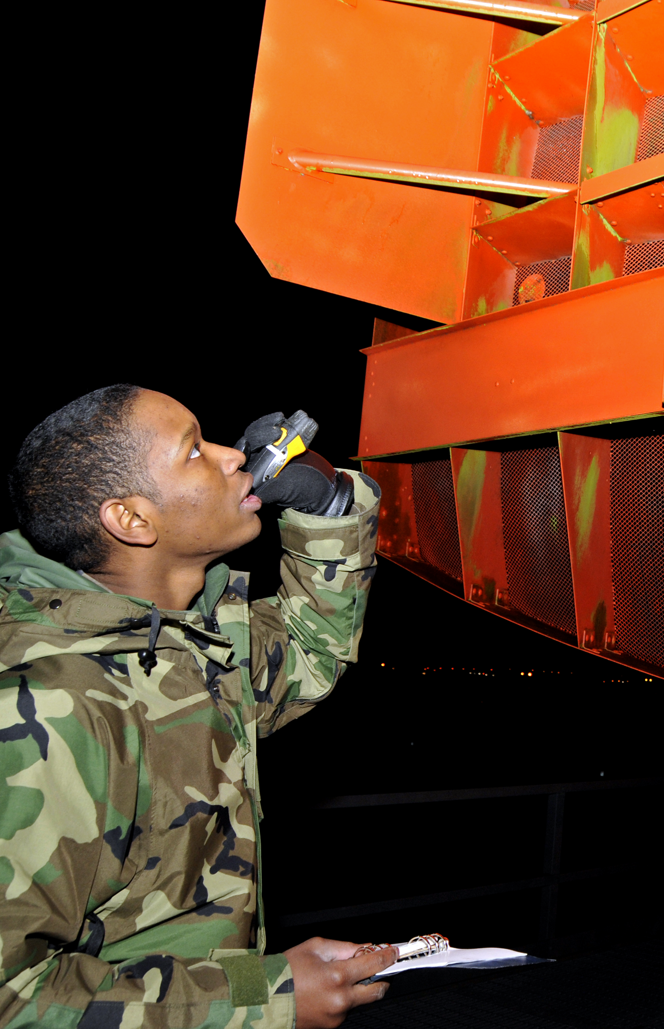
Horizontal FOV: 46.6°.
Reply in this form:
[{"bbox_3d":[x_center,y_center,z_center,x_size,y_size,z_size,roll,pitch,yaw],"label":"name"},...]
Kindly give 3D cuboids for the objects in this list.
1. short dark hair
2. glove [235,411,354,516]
[{"bbox_3d":[-0.259,-0.040,0.850,0.190,0.175,0.165,-33,7,-12],"label":"short dark hair"},{"bbox_3d":[-0.047,-0.062,0.950,0.155,0.112,0.110,30,-3,6],"label":"glove"}]

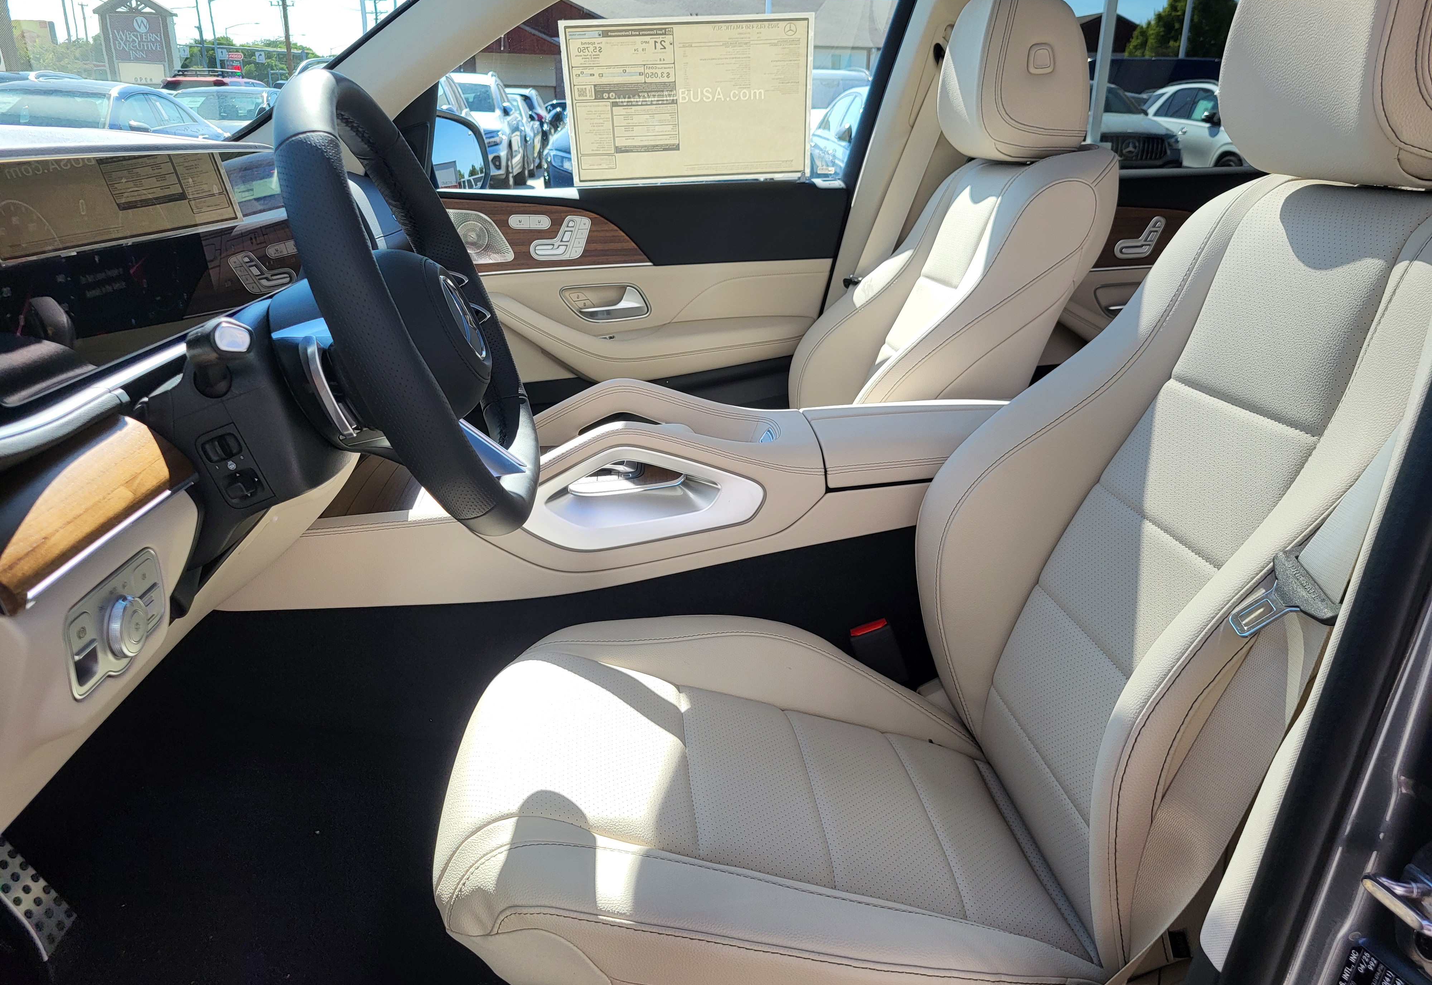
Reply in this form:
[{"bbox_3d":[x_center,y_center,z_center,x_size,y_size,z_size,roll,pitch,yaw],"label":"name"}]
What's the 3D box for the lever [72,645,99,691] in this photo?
[{"bbox_3d":[-0.364,0.101,0.622,0.011,0.020,0.025,-1,19,-4],"label":"lever"}]

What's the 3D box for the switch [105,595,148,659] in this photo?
[{"bbox_3d":[-0.365,0.084,0.667,0.014,0.036,0.036,-1,19,-4],"label":"switch"}]

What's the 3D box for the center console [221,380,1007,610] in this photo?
[{"bbox_3d":[-0.051,-0.006,1.317,1.050,0.230,0.280,-1,20,-4],"label":"center console"}]

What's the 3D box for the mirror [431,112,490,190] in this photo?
[{"bbox_3d":[-0.537,-0.645,2.068,0.140,0.180,0.240,3,20,6],"label":"mirror"}]

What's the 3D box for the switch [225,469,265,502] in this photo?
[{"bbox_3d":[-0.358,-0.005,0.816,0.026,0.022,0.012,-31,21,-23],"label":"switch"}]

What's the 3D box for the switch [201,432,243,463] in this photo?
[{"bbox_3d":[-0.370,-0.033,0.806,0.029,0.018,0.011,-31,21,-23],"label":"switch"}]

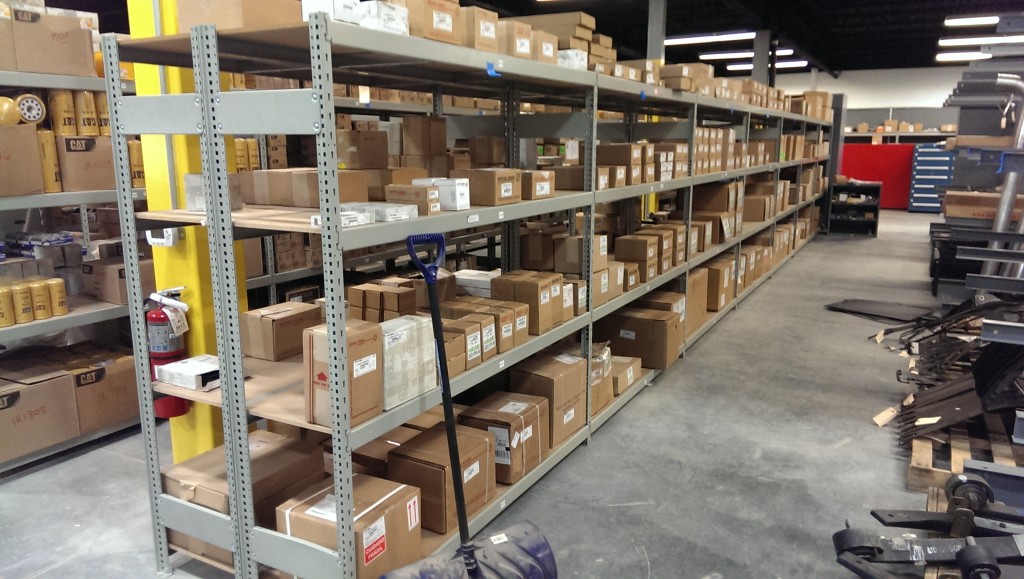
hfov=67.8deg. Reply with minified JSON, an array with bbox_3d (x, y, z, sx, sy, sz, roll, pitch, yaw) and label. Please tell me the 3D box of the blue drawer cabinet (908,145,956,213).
[{"bbox_3d":[9.519,-2.525,17.272,0.775,1.506,0.700,6,12,27],"label":"blue drawer cabinet"}]

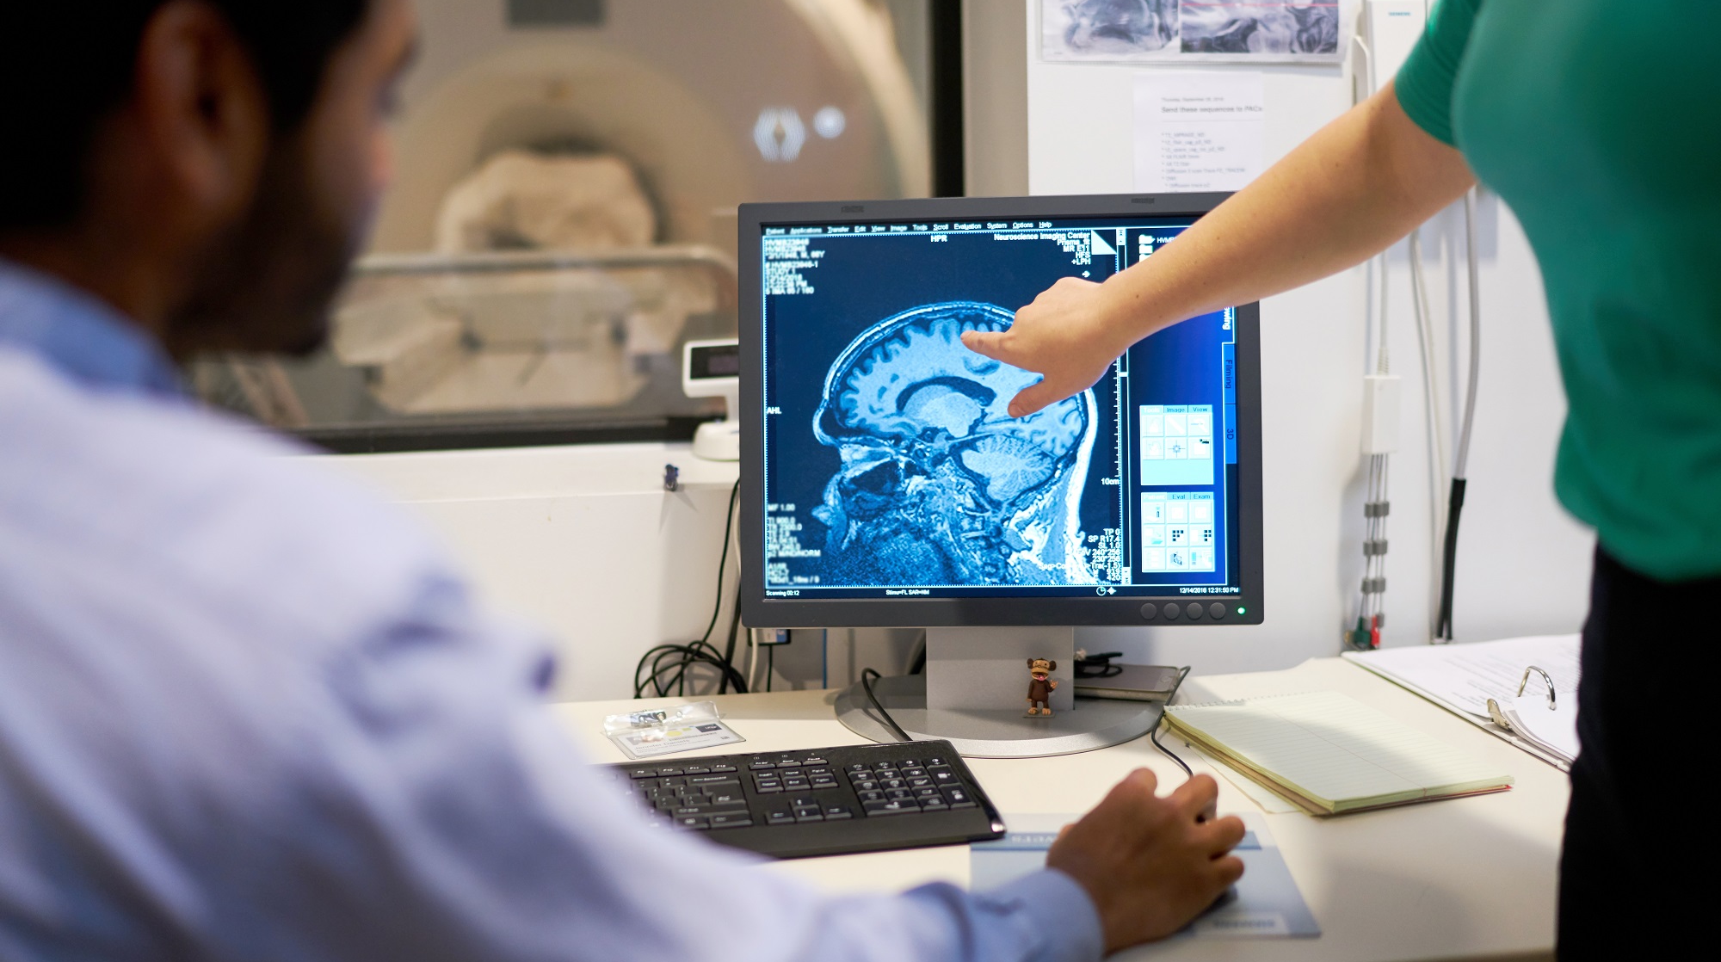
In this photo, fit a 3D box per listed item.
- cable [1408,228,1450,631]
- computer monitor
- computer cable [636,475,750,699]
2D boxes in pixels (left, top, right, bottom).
[{"bbox_3d":[0.518,-0.050,1.525,0.038,0.370,0.030,-2,10,-6],"label":"cable"},{"bbox_3d":[0.113,-0.014,1.381,0.413,0.434,0.215,0,10,4],"label":"computer monitor"},{"bbox_3d":[-0.149,0.094,1.475,0.106,0.192,0.055,-2,10,-6],"label":"computer cable"}]

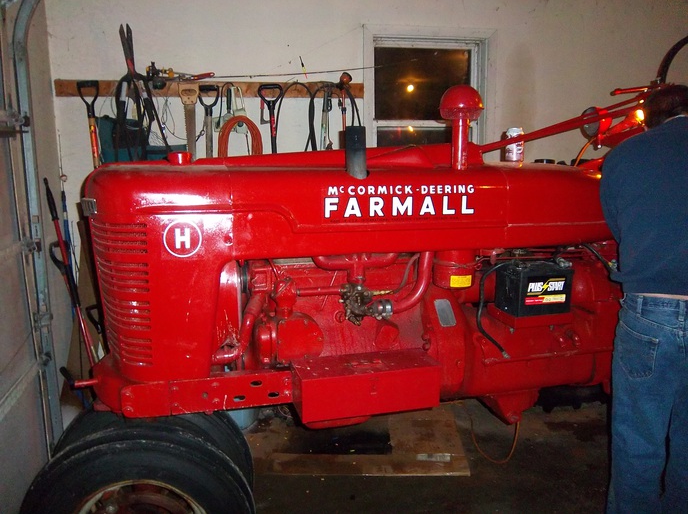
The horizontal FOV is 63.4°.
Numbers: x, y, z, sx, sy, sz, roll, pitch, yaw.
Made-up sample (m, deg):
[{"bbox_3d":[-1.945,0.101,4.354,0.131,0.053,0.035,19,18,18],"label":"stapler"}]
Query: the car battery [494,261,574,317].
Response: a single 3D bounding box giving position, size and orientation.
[{"bbox_3d":[0.673,0.104,1.983,0.208,0.187,0.167,-3,10,-15],"label":"car battery"}]

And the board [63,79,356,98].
[{"bbox_3d":[-0.752,-0.979,3.264,1.765,0.089,0.028,-2,9,-8],"label":"board"}]

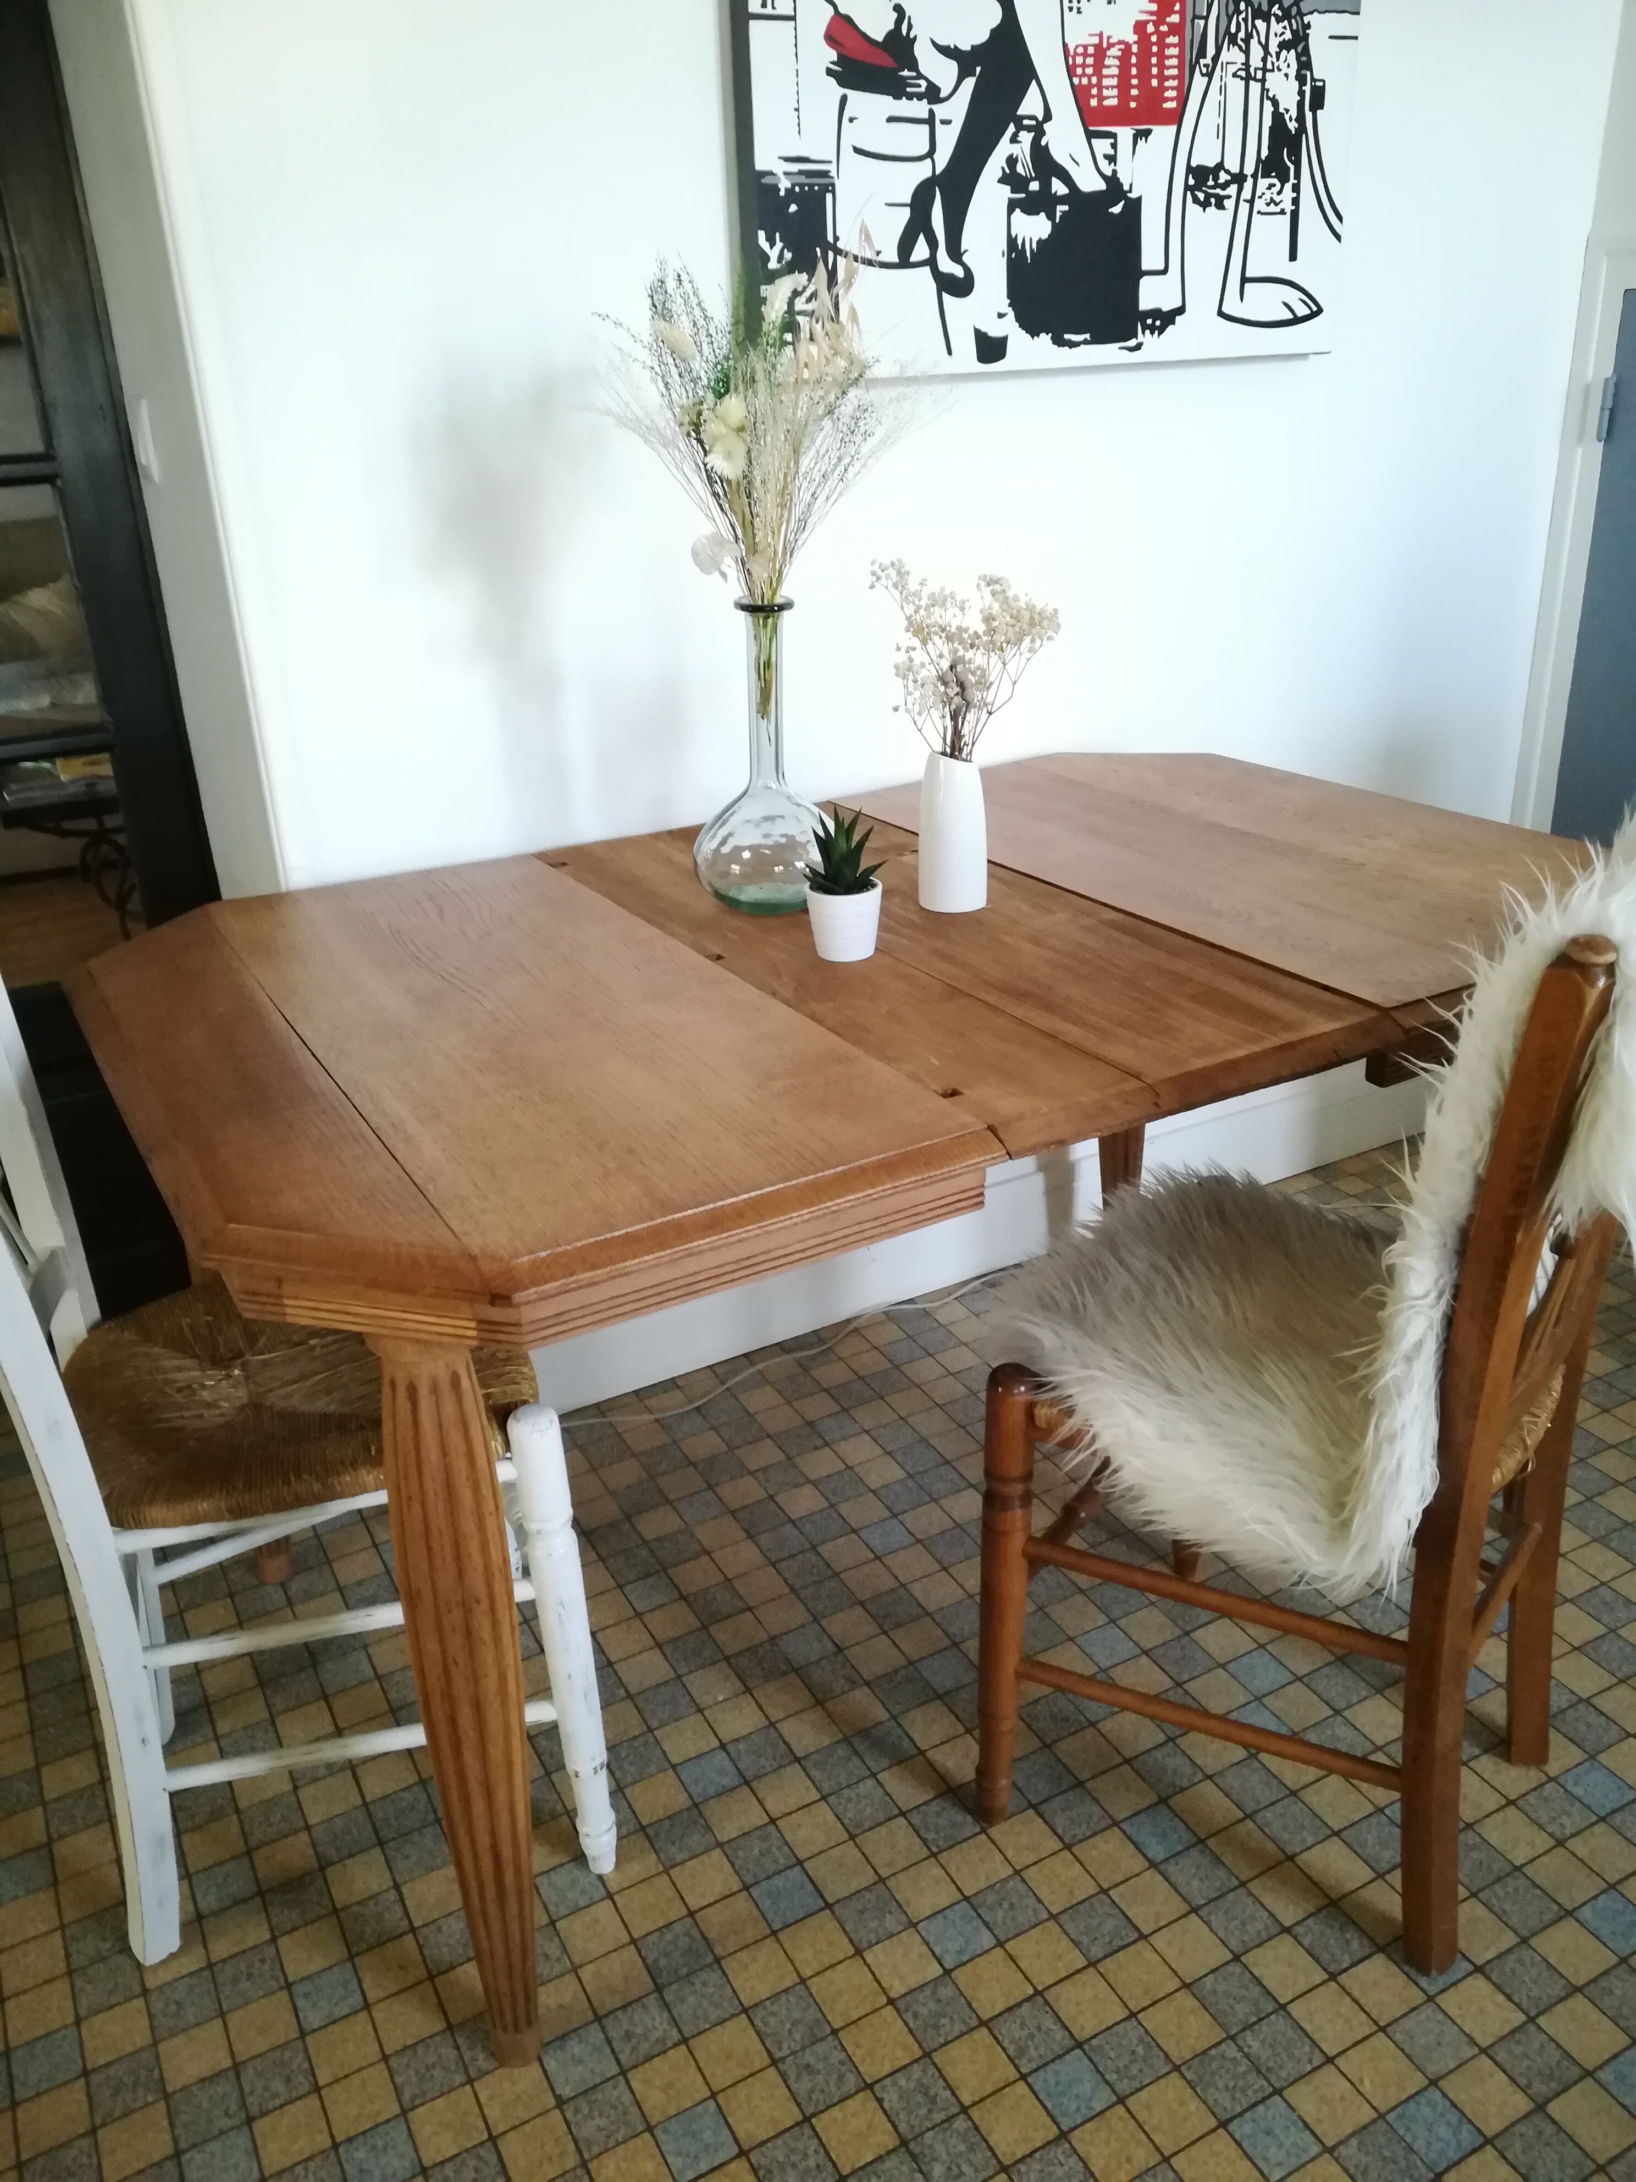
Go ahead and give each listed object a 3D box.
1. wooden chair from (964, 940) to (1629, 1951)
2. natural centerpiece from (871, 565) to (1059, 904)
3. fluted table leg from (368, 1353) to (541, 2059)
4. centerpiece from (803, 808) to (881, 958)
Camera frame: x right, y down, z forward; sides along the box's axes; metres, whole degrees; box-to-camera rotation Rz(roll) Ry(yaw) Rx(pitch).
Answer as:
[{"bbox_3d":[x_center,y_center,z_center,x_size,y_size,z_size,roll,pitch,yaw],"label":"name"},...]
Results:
[{"bbox_3d":[0.420,0.230,1.368,0.424,0.880,0.433,15,29,35],"label":"wooden chair"},{"bbox_3d":[0.138,-0.326,1.531,0.166,0.314,0.144,-2,23,1],"label":"natural centerpiece"},{"bbox_3d":[-0.248,0.457,1.190,0.078,0.658,0.078,4,24,15],"label":"fluted table leg"},{"bbox_3d":[0.022,-0.185,1.447,0.071,0.131,0.071,-2,23,1],"label":"centerpiece"}]

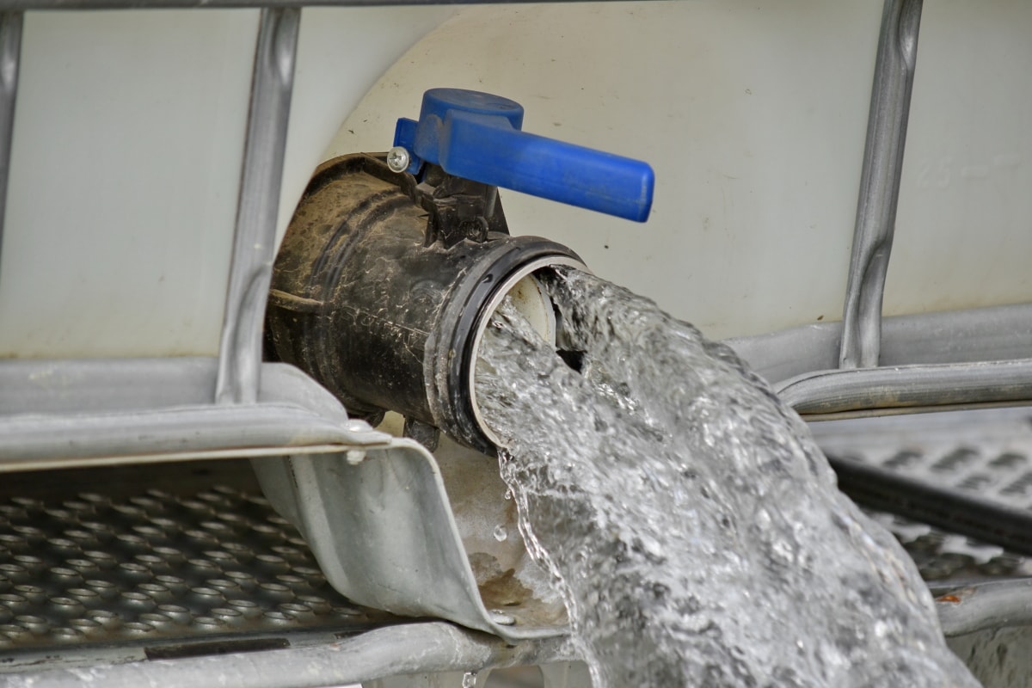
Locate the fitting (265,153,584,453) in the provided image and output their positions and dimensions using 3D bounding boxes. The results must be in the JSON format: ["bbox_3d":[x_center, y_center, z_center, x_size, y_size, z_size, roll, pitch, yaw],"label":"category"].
[{"bbox_3d":[-0.037,-0.013,4.248,0.120,0.126,0.146,-4,15,-44],"label":"fitting"}]

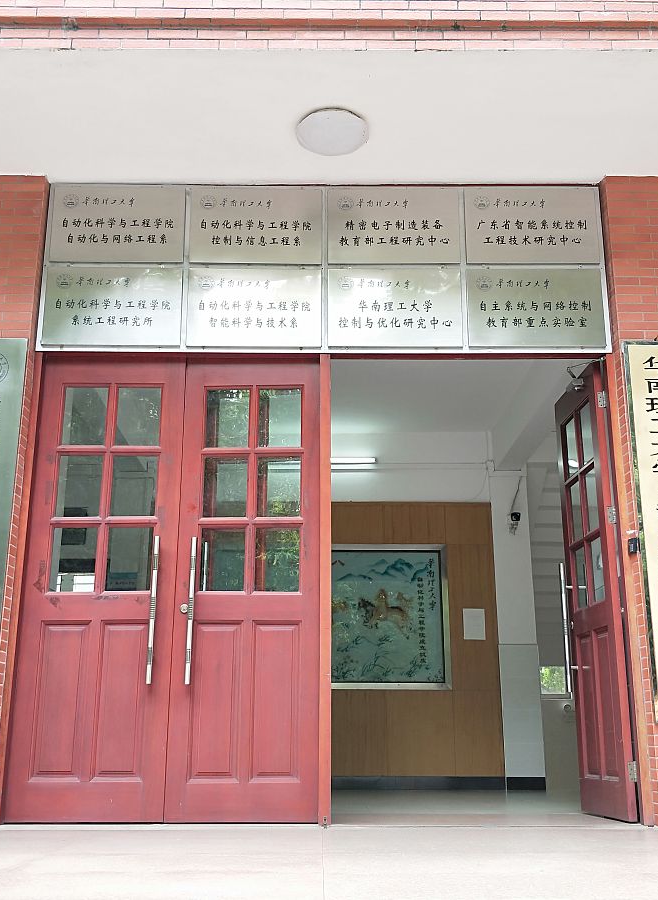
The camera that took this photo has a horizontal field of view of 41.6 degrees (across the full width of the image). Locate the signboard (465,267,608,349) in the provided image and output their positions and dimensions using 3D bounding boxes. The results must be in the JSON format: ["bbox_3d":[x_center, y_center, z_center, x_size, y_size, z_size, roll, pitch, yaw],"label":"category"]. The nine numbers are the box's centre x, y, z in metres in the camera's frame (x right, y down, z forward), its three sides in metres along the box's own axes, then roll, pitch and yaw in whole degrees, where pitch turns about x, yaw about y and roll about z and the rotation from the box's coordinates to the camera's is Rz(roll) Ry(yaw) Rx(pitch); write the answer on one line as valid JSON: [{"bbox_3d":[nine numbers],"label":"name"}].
[{"bbox_3d":[1.215,-0.829,5.080,0.790,0.493,0.025,0,-15,-1],"label":"signboard"}]

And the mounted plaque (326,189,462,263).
[{"bbox_3d":[0.390,-1.340,5.203,0.790,0.493,0.025,0,-15,-1],"label":"mounted plaque"}]

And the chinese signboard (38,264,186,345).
[{"bbox_3d":[-1.258,-0.836,5.055,0.790,0.493,0.025,0,-15,-1],"label":"chinese signboard"}]

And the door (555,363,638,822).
[{"bbox_3d":[1.571,0.817,5.179,0.050,2.547,0.780,0,-15,-1],"label":"door"}]

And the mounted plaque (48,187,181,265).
[{"bbox_3d":[-1.276,-1.359,5.245,0.813,0.519,0.030,0,-15,0],"label":"mounted plaque"}]

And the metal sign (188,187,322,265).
[{"bbox_3d":[-0.437,-1.335,5.193,0.790,0.493,0.025,0,-15,-1],"label":"metal sign"}]

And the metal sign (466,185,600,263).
[{"bbox_3d":[1.235,-1.357,5.267,0.817,0.518,0.030,0,-15,0],"label":"metal sign"}]

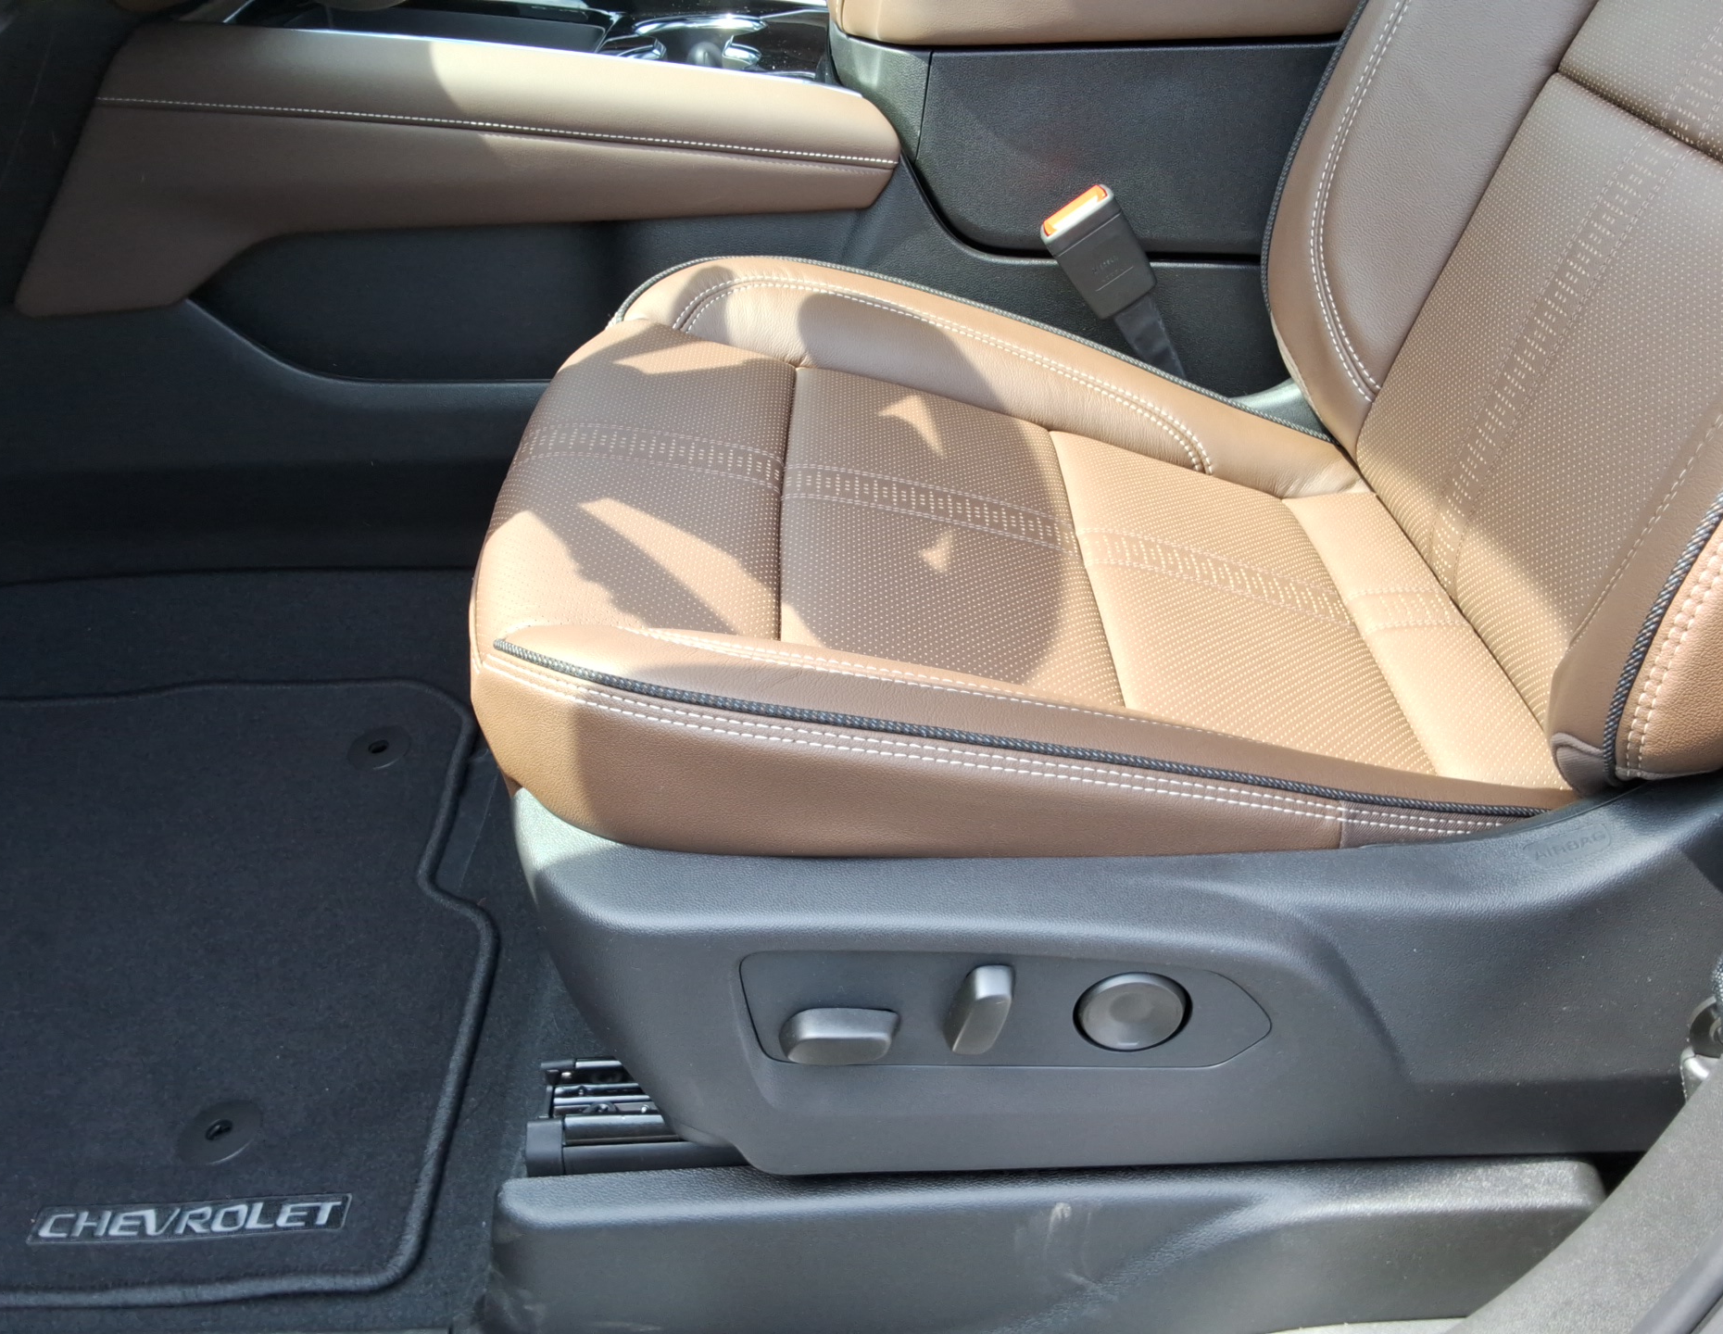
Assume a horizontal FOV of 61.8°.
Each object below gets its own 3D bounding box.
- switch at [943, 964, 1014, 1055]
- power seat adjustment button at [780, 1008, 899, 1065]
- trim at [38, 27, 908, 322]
[{"bbox_3d":[0.054,0.159,0.663,0.019,0.039,0.018,13,34,-12],"label":"switch"},{"bbox_3d":[-0.010,0.169,0.660,0.054,0.018,0.018,-1,36,-2],"label":"power seat adjustment button"},{"bbox_3d":[-0.298,-0.354,1.029,0.630,0.185,0.090,-1,36,-2],"label":"trim"}]

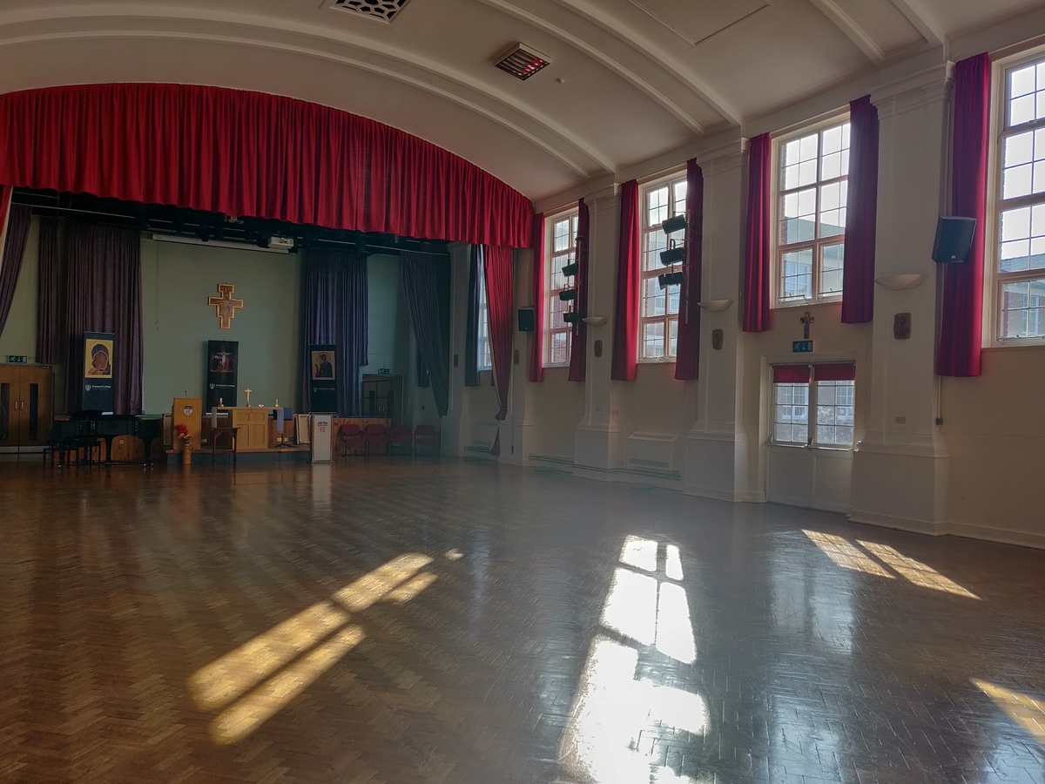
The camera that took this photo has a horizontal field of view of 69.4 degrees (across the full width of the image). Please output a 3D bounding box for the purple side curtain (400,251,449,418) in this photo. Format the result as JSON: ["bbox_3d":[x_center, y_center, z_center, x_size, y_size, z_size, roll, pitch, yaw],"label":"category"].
[{"bbox_3d":[-2.668,-1.617,21.208,1.612,4.614,0.280,2,-1,-32],"label":"purple side curtain"}]

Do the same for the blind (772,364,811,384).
[{"bbox_3d":[4.326,-0.286,12.113,0.050,0.298,0.716,2,-1,-32],"label":"blind"}]

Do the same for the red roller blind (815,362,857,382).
[{"bbox_3d":[4.577,-0.291,11.091,0.060,0.275,0.702,1,0,-31],"label":"red roller blind"}]

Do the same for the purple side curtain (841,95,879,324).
[{"bbox_3d":[4.727,-2.534,10.520,0.160,3.161,0.536,1,0,-31],"label":"purple side curtain"}]

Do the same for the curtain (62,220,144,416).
[{"bbox_3d":[-10.773,-1.874,19.500,1.741,4.880,0.250,1,0,-31],"label":"curtain"}]

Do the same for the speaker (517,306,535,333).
[{"bbox_3d":[0.089,-1.615,17.075,0.360,0.510,0.300,1,15,7],"label":"speaker"}]

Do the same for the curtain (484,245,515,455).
[{"bbox_3d":[-0.597,-1.057,18.080,0.815,5.157,0.300,1,0,-31],"label":"curtain"}]

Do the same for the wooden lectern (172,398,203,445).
[{"bbox_3d":[-7.374,0.697,16.569,0.540,1.106,0.440,1,0,-31],"label":"wooden lectern"}]

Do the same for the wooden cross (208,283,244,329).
[{"bbox_3d":[-8.308,-2.403,21.147,0.923,1.281,0.060,2,-1,-32],"label":"wooden cross"}]

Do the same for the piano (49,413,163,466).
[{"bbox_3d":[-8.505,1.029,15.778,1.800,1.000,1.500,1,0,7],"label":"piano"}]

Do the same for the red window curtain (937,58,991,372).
[{"bbox_3d":[5.656,-2.243,9.645,0.190,4.061,0.490,2,-1,-32],"label":"red window curtain"}]

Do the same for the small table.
[{"bbox_3d":[-6.597,1.196,16.720,0.569,0.848,0.450,2,-1,-32],"label":"small table"}]

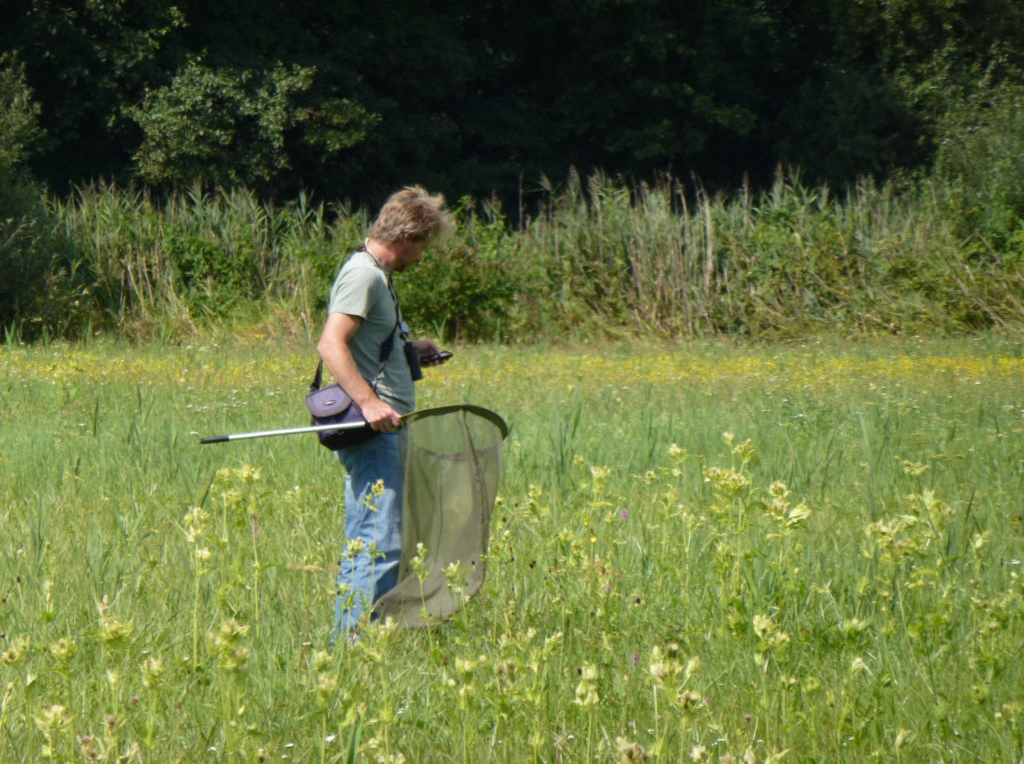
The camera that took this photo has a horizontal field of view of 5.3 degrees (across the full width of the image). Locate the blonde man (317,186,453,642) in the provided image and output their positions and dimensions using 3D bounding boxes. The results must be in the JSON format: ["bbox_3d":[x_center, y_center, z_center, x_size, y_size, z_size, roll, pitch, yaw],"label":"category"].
[{"bbox_3d":[-0.478,0.156,41.500,0.510,1.770,0.530,0,1,0],"label":"blonde man"}]

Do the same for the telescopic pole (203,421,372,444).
[{"bbox_3d":[-0.799,0.182,41.200,0.726,0.022,0.022,-6,1,0],"label":"telescopic pole"}]

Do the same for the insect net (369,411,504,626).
[{"bbox_3d":[-0.266,0.497,41.200,0.500,0.830,0.390,0,1,0],"label":"insect net"}]

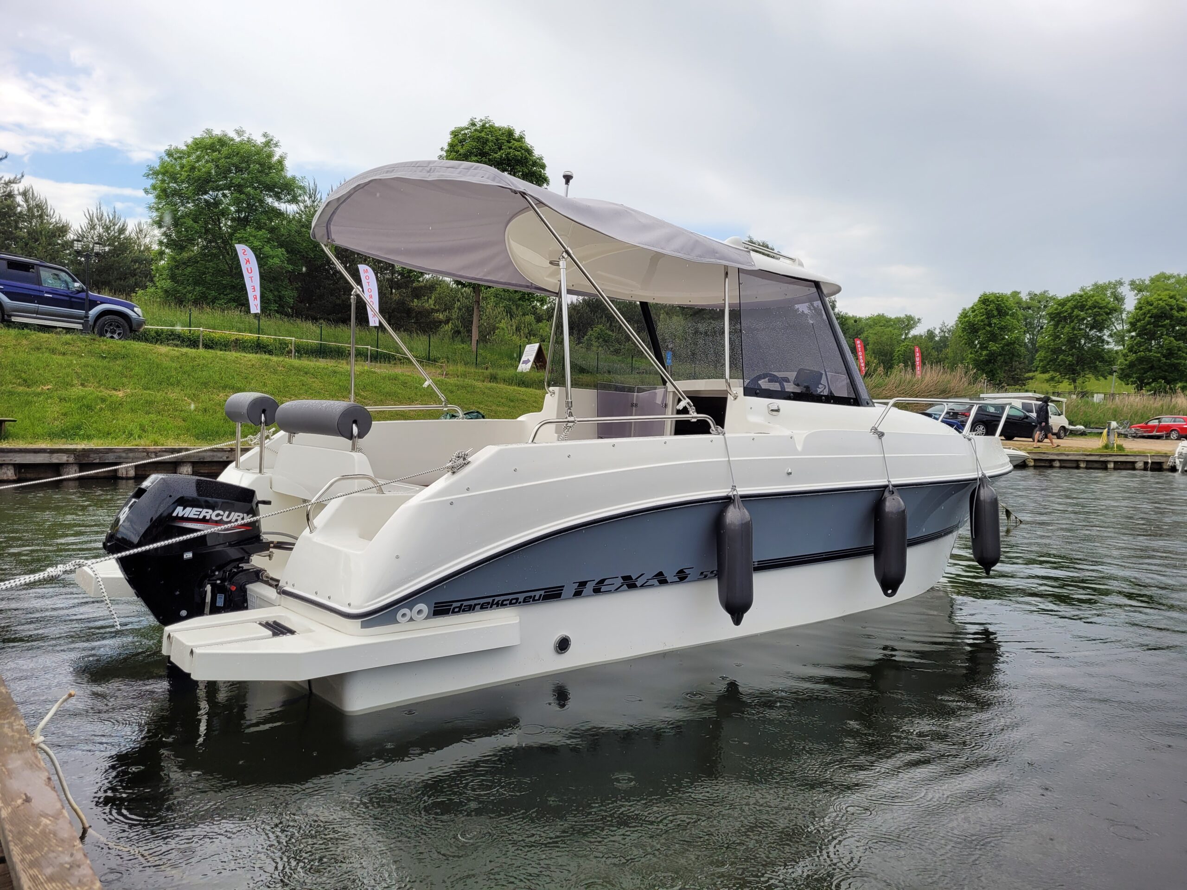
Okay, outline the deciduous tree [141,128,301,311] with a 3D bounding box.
[{"bbox_3d":[-17.700,-10.600,43.000,7.600,9.200,7.200,1,1,0],"label":"deciduous tree"}]

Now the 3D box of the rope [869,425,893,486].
[{"bbox_3d":[1.530,0.065,4.730,0.090,0.310,0.140,0,2,-38],"label":"rope"}]

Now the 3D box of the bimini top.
[{"bbox_3d":[-0.030,-1.150,5.040,2.450,0.570,2.100,0,2,-38],"label":"bimini top"}]

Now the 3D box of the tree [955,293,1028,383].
[{"bbox_3d":[35.600,-9.400,80.000,6.800,9.000,6.500,1,1,0],"label":"tree"}]

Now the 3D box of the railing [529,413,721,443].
[{"bbox_3d":[0.165,-0.070,3.770,1.060,0.130,0.050,0,2,-38],"label":"railing"}]

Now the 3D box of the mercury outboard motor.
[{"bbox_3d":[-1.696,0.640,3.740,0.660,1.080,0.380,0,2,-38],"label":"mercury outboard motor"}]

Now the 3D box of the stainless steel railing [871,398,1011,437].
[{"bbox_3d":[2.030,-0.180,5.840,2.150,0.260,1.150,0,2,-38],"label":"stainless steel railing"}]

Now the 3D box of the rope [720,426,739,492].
[{"bbox_3d":[0.610,0.067,4.020,0.060,0.310,0.100,0,2,-38],"label":"rope"}]

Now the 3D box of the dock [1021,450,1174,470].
[{"bbox_3d":[13.700,0.420,24.300,4.400,0.520,0.600,1,1,10],"label":"dock"}]

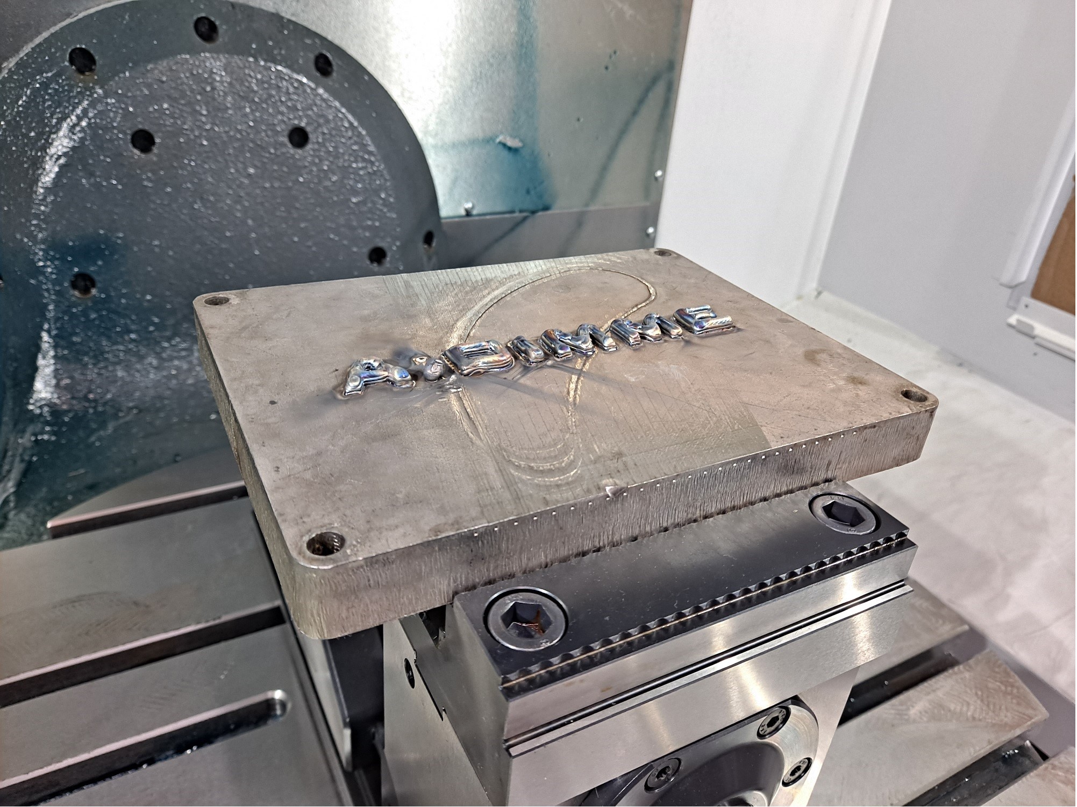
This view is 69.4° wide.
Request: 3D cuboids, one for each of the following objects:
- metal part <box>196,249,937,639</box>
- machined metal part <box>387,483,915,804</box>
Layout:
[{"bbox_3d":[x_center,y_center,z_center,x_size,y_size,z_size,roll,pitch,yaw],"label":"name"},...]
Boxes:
[{"bbox_3d":[0.004,-0.010,0.254,0.197,0.022,0.144,-11,34,-27],"label":"metal part"},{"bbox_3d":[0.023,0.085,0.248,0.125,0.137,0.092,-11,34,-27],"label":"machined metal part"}]

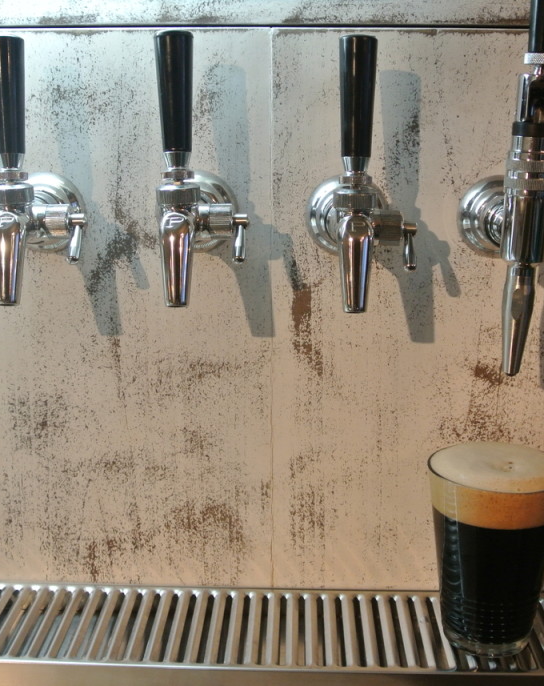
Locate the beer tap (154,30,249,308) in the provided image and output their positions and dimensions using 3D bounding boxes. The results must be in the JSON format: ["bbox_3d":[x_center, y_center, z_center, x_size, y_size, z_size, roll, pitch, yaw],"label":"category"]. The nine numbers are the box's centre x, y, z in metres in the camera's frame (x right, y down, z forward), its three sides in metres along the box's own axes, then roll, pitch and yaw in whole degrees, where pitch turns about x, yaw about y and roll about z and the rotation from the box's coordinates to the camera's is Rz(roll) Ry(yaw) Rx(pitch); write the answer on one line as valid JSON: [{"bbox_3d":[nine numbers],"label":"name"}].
[{"bbox_3d":[-0.047,-0.109,0.569,0.066,0.160,0.095,1,14,2],"label":"beer tap"}]

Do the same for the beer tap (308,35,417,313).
[{"bbox_3d":[0.056,-0.106,0.566,0.067,0.160,0.095,1,14,2],"label":"beer tap"}]

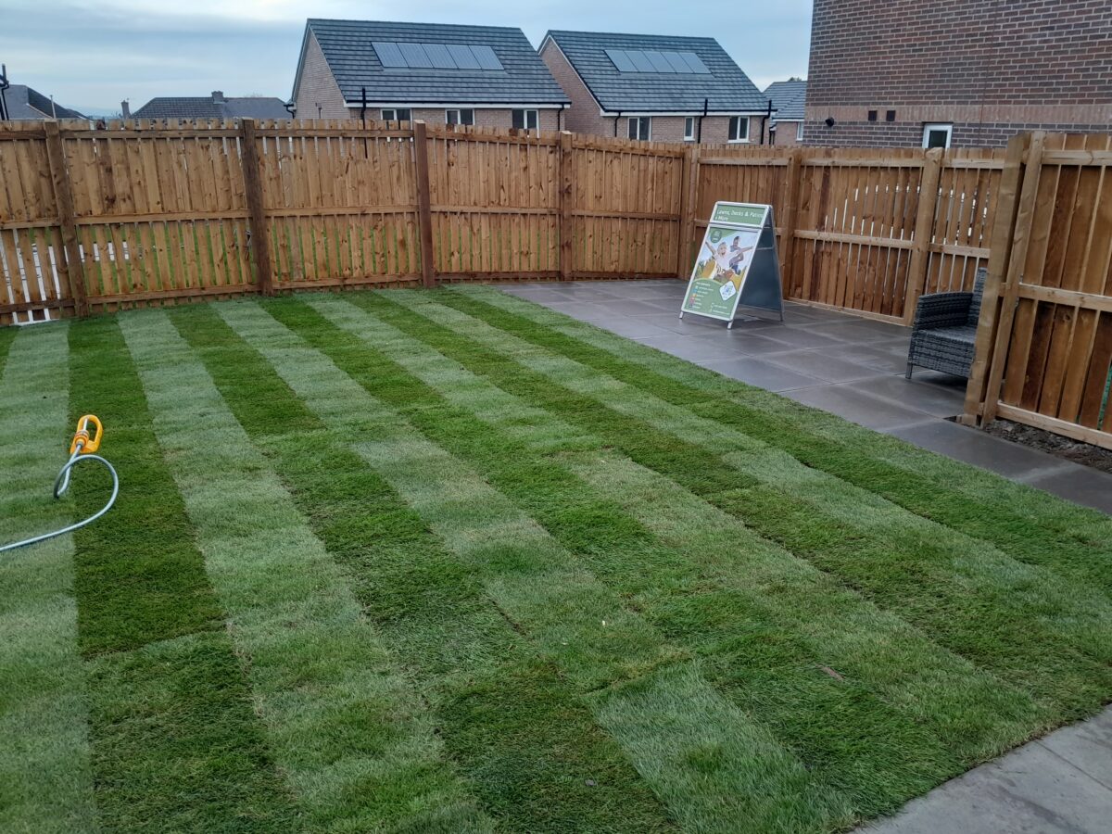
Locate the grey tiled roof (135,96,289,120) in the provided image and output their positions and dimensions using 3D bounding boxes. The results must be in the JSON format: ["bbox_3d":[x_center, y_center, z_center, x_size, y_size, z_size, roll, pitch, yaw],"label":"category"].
[{"bbox_3d":[-31.307,-28.315,77.400,16.000,2.350,6.800,-8,21,-19],"label":"grey tiled roof"}]

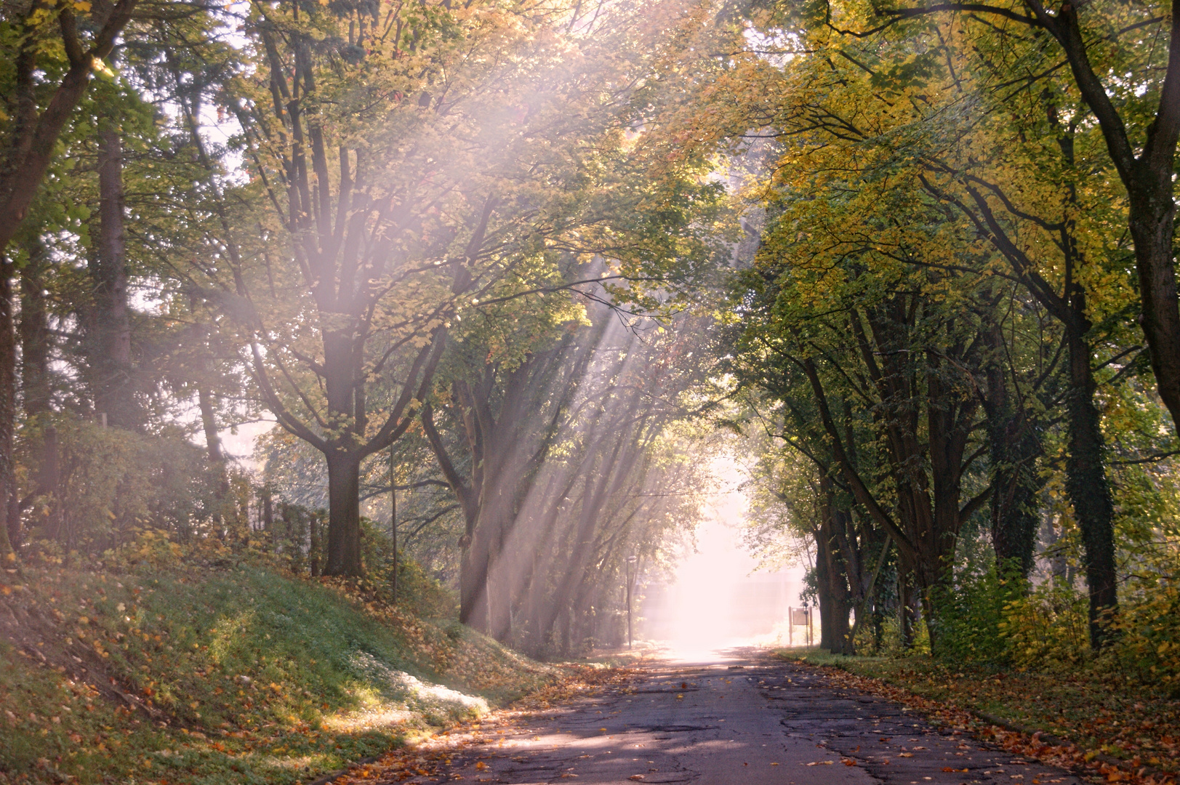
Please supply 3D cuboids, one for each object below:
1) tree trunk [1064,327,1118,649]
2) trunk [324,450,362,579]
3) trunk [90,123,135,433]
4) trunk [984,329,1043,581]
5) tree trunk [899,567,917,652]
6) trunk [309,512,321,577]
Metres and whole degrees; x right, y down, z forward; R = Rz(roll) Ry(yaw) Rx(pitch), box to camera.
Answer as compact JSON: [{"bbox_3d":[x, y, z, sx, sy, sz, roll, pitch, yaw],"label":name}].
[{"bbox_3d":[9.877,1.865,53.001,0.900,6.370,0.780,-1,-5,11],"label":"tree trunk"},{"bbox_3d":[-4.682,2.290,51.000,0.720,2.360,0.680,0,-5,-5],"label":"trunk"},{"bbox_3d":[-8.509,-2.122,48.001,0.680,5.560,0.620,1,-5,-10],"label":"trunk"},{"bbox_3d":[9.610,1.422,61.001,1.150,5.740,1.000,-1,-5,9],"label":"trunk"},{"bbox_3d":[10.050,6.808,85.000,0.550,2.670,0.550,-1,-5,7],"label":"tree trunk"},{"bbox_3d":[-5.319,2.943,52.000,0.200,1.270,0.200,1,-5,-6],"label":"trunk"}]

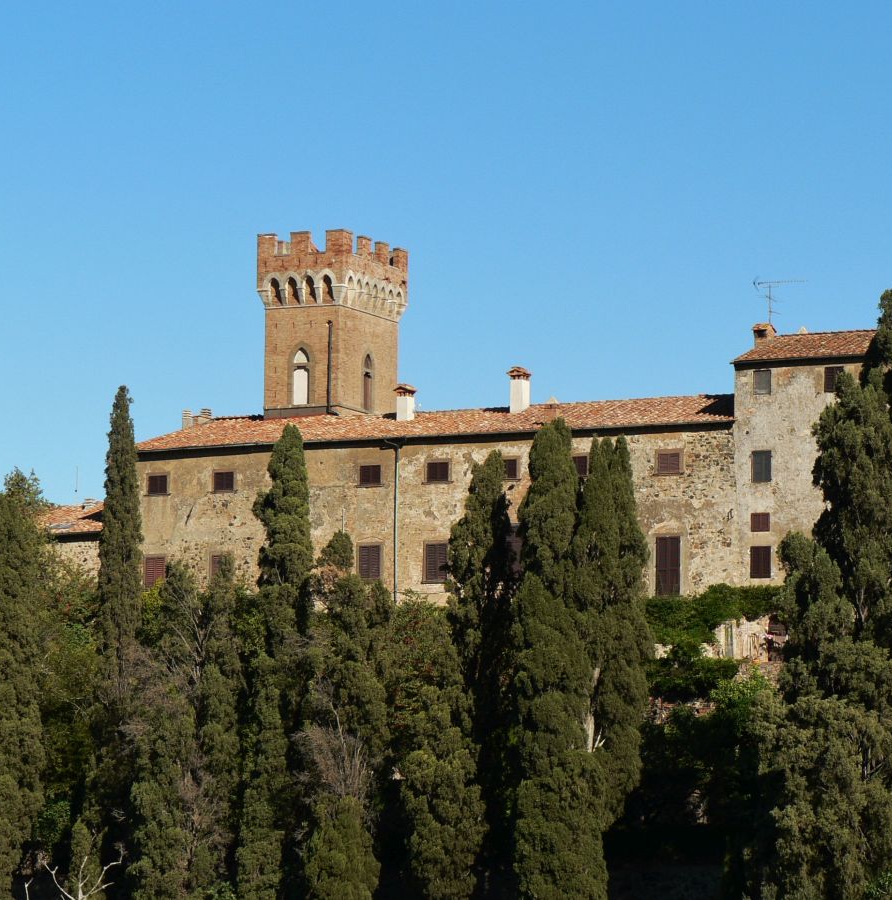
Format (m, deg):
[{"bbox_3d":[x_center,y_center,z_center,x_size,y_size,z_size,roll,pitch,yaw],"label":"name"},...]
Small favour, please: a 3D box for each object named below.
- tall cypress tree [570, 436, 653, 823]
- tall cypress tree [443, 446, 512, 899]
[{"bbox_3d":[6.300,8.130,151.400,3.390,17.380,3.390,0,-5,0],"label":"tall cypress tree"},{"bbox_3d":[1.280,8.590,151.360,2.770,17.220,2.770,0,-5,0],"label":"tall cypress tree"}]

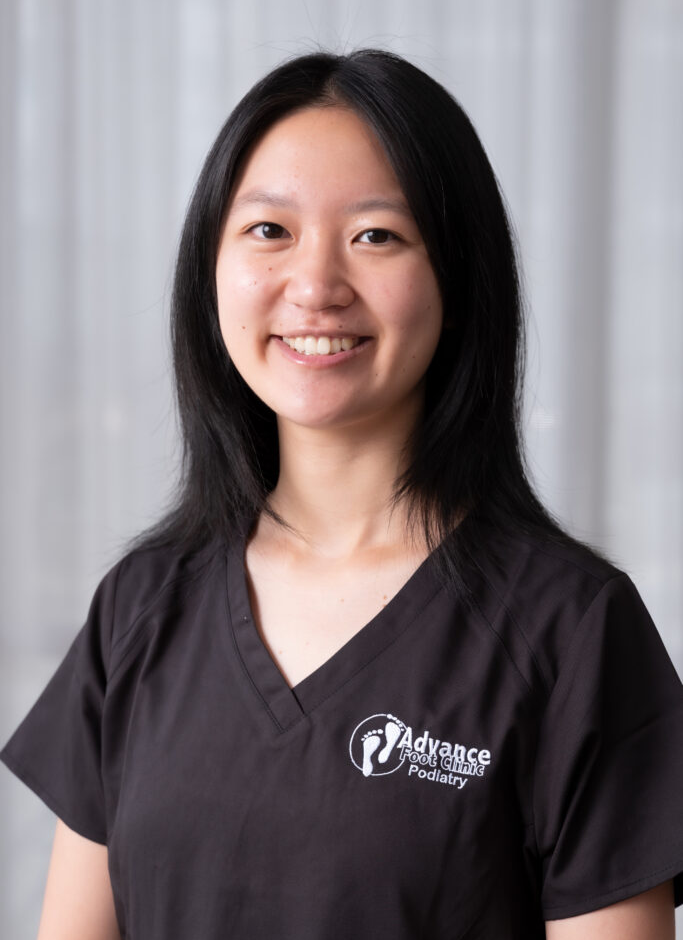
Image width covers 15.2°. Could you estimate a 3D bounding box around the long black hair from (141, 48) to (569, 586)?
[{"bbox_3d":[0.008,-0.091,1.530,0.250,0.320,0.220,2,0,12],"label":"long black hair"}]

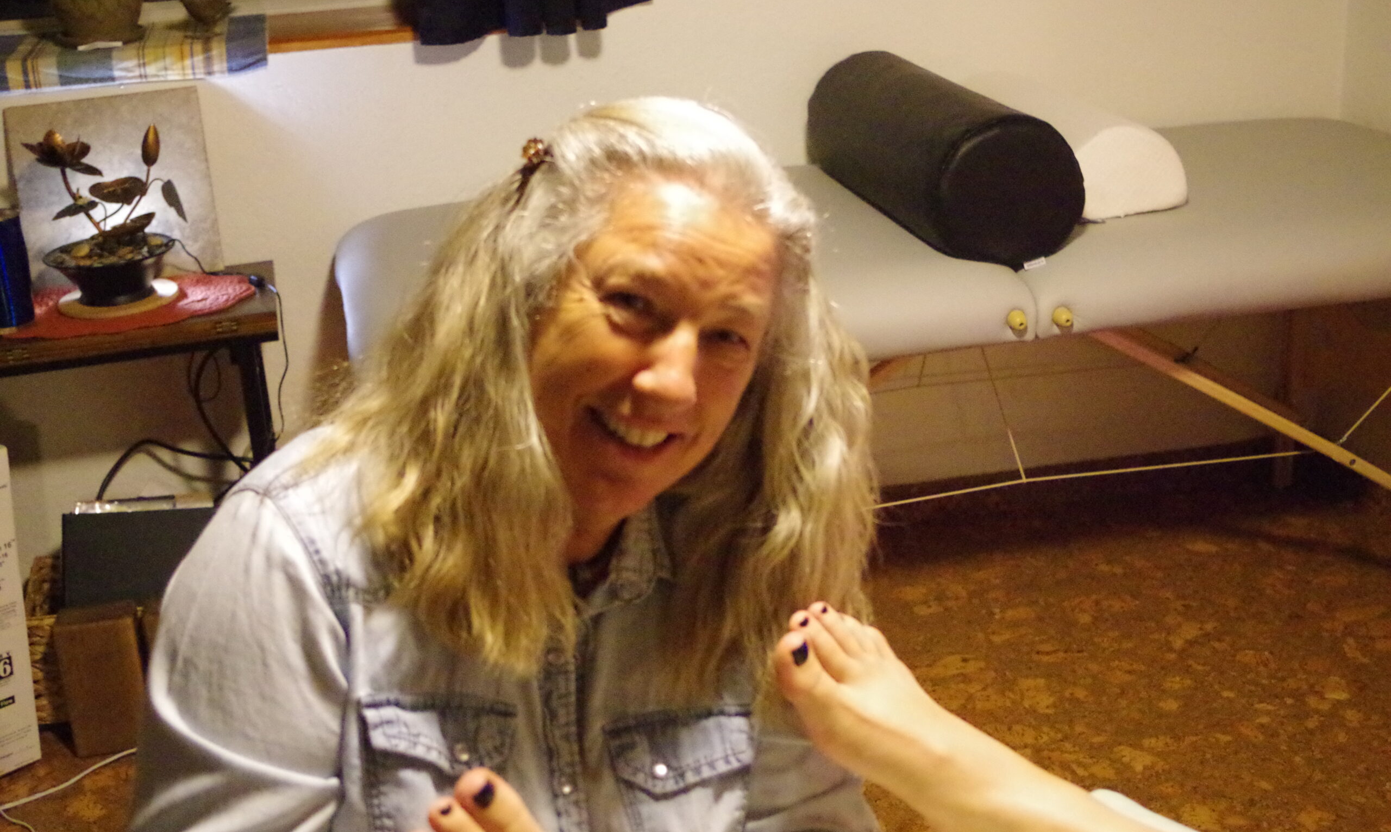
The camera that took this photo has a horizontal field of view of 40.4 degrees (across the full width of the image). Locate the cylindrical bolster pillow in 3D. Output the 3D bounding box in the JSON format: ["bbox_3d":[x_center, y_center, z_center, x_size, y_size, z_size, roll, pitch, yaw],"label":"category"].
[{"bbox_3d":[0.369,-0.403,2.934,0.230,0.230,0.610,-8,20,-12],"label":"cylindrical bolster pillow"}]

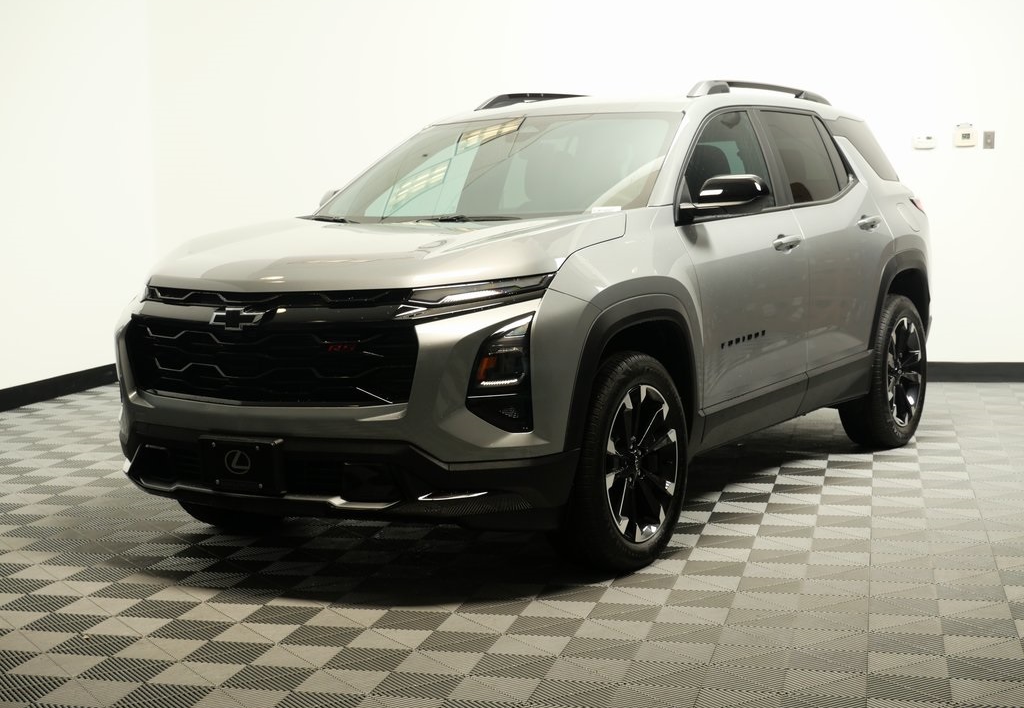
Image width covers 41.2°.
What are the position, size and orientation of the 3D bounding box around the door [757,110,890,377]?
[{"bbox_3d":[1.354,-0.479,5.894,0.265,1.176,1.107,3,7,34],"label":"door"}]

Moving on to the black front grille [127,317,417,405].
[{"bbox_3d":[-0.792,0.023,4.138,1.196,0.274,0.157,3,7,34],"label":"black front grille"}]

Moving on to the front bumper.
[{"bbox_3d":[-0.700,0.354,4.298,1.803,0.314,0.461,3,7,34],"label":"front bumper"}]

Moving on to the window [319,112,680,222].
[{"bbox_3d":[-0.051,-0.720,5.206,1.431,0.431,0.794,3,7,34],"label":"window"}]

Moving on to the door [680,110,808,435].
[{"bbox_3d":[0.813,-0.344,5.088,0.265,1.215,1.147,3,7,34],"label":"door"}]

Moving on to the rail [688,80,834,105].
[{"bbox_3d":[1.115,-1.132,5.995,0.078,0.103,1.548,3,7,34],"label":"rail"}]

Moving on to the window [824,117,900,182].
[{"bbox_3d":[1.652,-0.972,6.496,0.216,0.294,0.784,3,7,34],"label":"window"}]

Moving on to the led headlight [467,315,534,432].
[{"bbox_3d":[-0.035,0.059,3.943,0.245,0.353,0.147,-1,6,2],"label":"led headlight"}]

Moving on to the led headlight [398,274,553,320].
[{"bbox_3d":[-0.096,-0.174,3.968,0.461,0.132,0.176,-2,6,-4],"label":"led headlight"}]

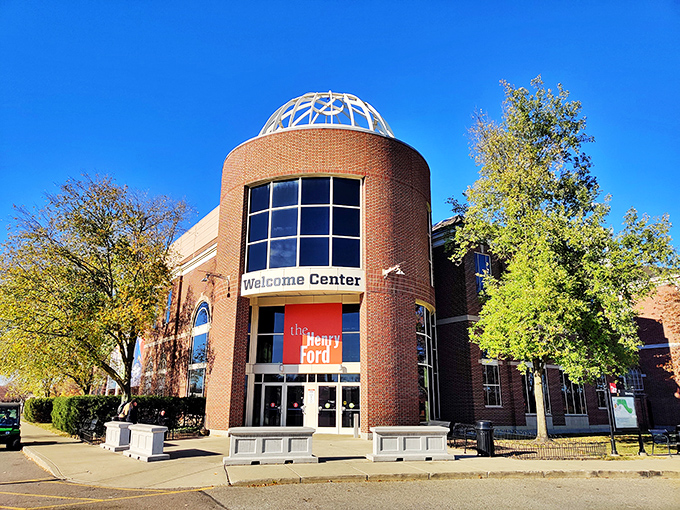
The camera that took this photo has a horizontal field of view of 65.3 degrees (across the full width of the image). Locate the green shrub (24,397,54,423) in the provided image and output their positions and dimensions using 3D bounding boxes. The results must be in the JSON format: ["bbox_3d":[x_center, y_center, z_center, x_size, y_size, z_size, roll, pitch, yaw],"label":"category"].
[{"bbox_3d":[-20.600,10.750,36.800,2.500,1.750,2.600,10,-19,-32],"label":"green shrub"}]

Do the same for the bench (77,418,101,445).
[{"bbox_3d":[-10.200,7.226,21.805,0.600,0.920,1.800,12,-20,-33],"label":"bench"}]

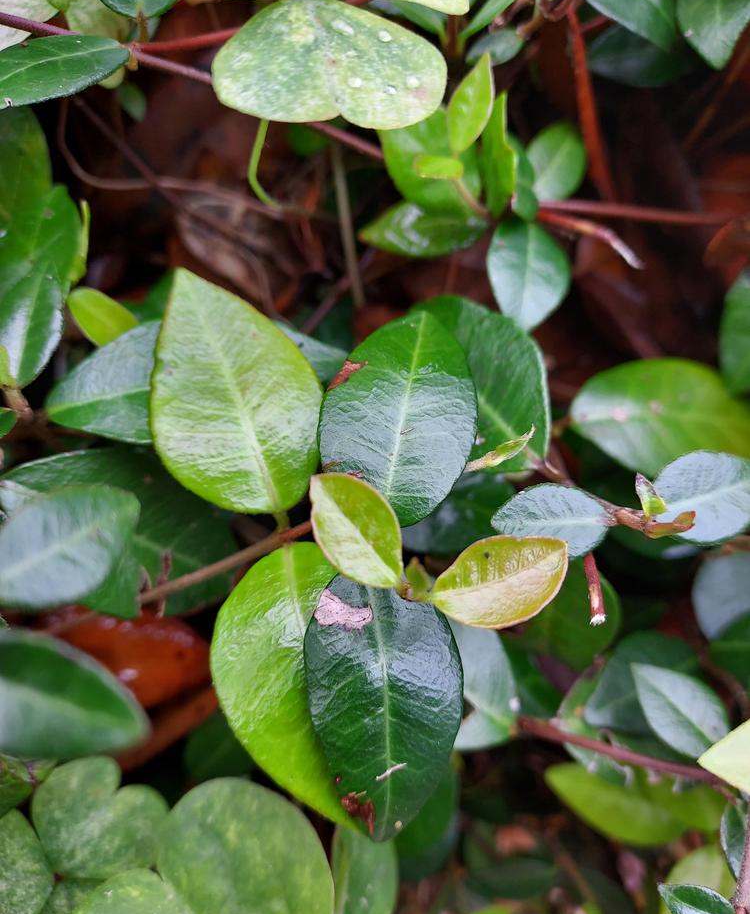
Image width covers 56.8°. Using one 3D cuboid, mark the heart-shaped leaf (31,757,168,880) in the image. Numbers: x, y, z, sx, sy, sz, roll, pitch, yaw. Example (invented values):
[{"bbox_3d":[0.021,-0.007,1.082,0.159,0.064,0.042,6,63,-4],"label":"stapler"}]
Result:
[{"bbox_3d":[-0.085,0.112,0.210,0.039,0.010,0.035,37,83,3],"label":"heart-shaped leaf"}]

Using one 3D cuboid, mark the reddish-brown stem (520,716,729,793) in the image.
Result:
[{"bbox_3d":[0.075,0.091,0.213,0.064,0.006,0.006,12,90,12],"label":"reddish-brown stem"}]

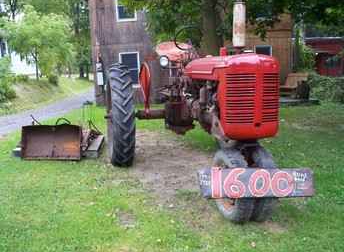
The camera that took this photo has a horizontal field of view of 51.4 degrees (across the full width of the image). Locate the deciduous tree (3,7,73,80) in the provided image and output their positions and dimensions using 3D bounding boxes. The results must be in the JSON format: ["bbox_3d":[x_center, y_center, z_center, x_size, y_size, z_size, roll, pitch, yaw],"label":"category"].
[{"bbox_3d":[-6.534,-4.087,17.511,3.600,3.700,3.400,-1,11,0],"label":"deciduous tree"}]

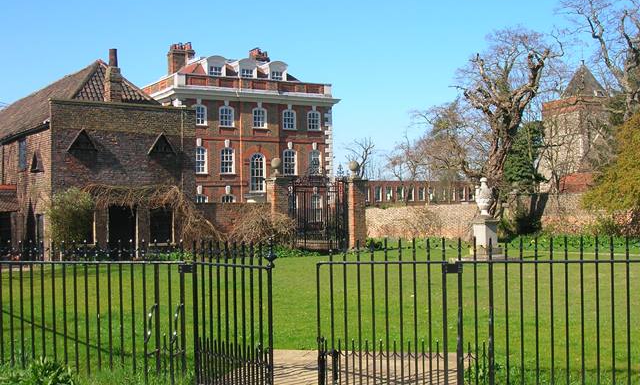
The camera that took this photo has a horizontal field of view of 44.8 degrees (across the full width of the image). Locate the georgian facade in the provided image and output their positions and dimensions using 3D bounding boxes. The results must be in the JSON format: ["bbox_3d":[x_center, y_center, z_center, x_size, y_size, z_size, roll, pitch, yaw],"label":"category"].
[{"bbox_3d":[-6.899,-4.214,63.098,13.300,14.800,9.800,0,-1,-30],"label":"georgian facade"}]

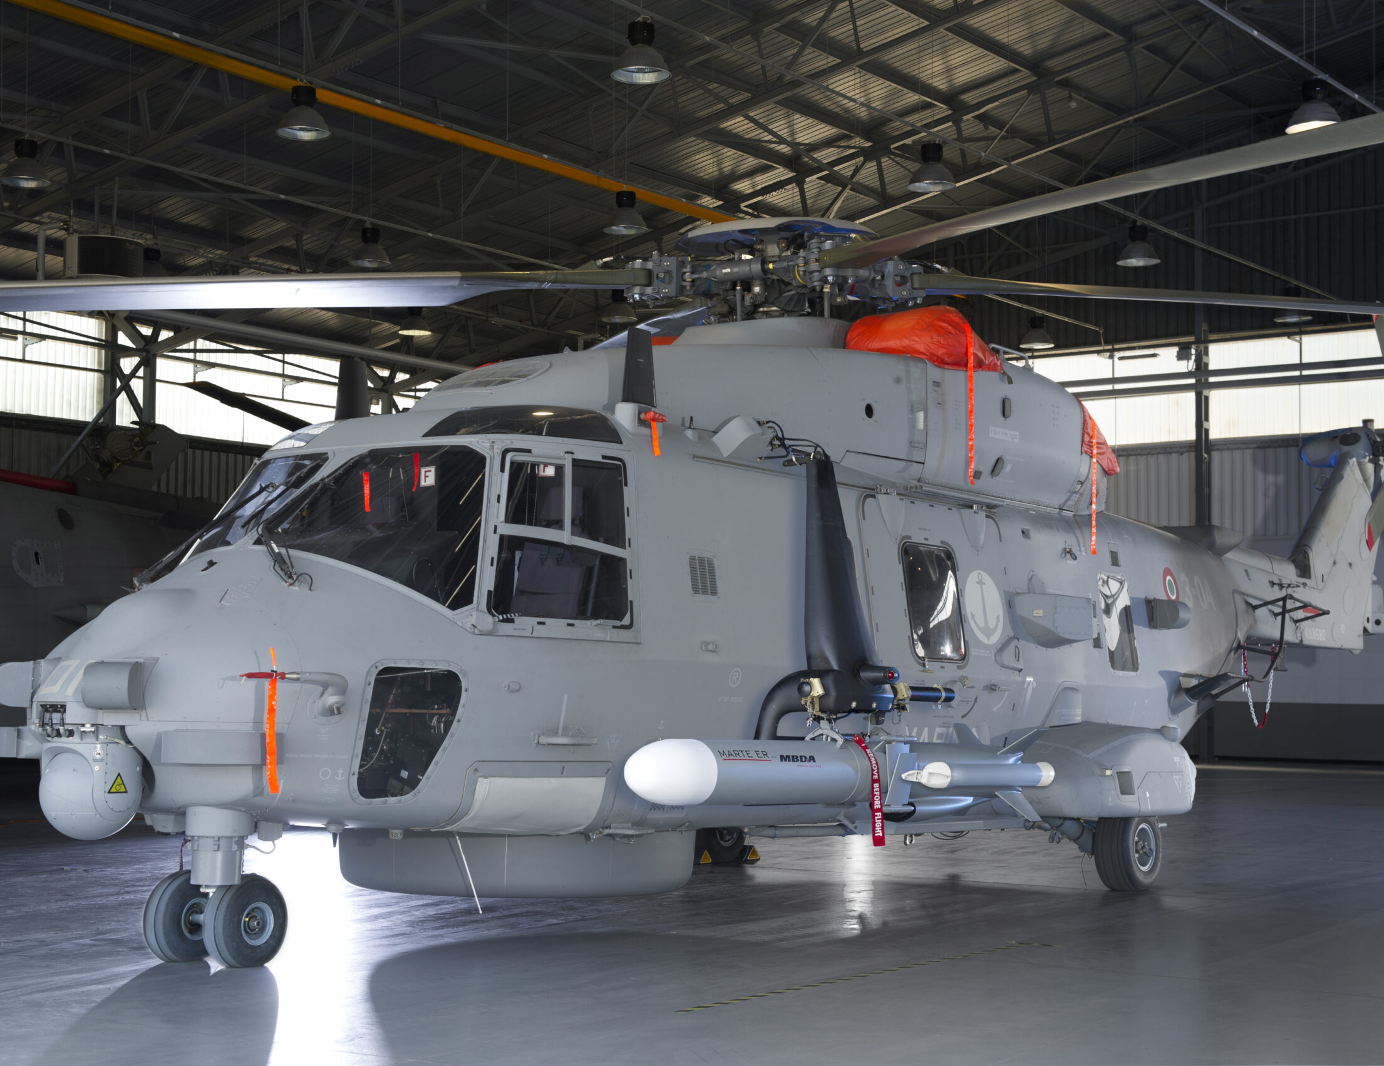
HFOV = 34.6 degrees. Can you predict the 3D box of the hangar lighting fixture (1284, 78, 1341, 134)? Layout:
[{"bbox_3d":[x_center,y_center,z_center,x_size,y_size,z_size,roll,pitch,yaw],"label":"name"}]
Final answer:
[{"bbox_3d":[6.695,-4.603,23.947,0.590,0.510,0.590,-3,-5,35],"label":"hangar lighting fixture"}]

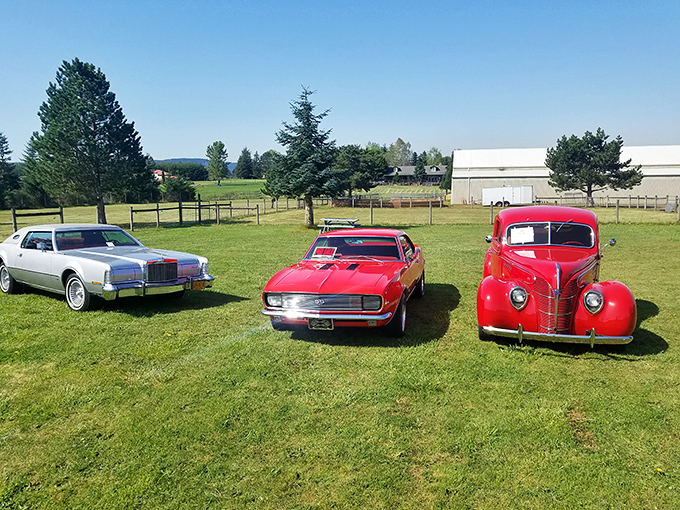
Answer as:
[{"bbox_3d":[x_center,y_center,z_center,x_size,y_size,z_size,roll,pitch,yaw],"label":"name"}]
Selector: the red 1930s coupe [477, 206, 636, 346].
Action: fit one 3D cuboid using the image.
[{"bbox_3d":[3.130,0.102,7.795,1.780,1.700,4.600,2,8,18],"label":"red 1930s coupe"}]

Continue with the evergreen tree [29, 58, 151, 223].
[{"bbox_3d":[-13.559,-6.052,27.757,6.541,8.793,6.541,0,7,0],"label":"evergreen tree"}]

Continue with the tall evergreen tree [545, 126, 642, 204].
[{"bbox_3d":[28.559,-9.764,57.231,10.634,8.624,10.634,0,7,0],"label":"tall evergreen tree"}]

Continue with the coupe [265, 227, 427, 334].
[{"bbox_3d":[0.359,0.265,8.369,1.830,1.300,4.680,2,7,14],"label":"coupe"}]

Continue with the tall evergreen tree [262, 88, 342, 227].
[{"bbox_3d":[-1.618,-5.014,26.580,3.810,7.069,3.810,0,7,0],"label":"tall evergreen tree"}]

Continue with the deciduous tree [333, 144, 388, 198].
[{"bbox_3d":[2.564,-12.890,79.006,8.720,8.250,8.720,0,7,0],"label":"deciduous tree"}]

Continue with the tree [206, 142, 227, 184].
[{"bbox_3d":[-38.037,-28.367,157.678,6.830,13.692,6.830,0,7,0],"label":"tree"}]

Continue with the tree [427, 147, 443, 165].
[{"bbox_3d":[32.607,-31.071,175.490,5.867,12.196,5.867,0,7,0],"label":"tree"}]

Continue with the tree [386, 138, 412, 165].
[{"bbox_3d":[20.526,-32.401,175.320,8.973,14.877,8.973,0,7,0],"label":"tree"}]

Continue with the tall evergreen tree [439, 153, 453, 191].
[{"bbox_3d":[22.555,-17.317,106.672,3.568,8.046,3.568,0,7,0],"label":"tall evergreen tree"}]

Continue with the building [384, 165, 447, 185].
[{"bbox_3d":[21.677,-23.327,151.270,18.953,5.523,11.000,0,7,0],"label":"building"}]

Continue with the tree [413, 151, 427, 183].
[{"bbox_3d":[22.050,-24.085,141.094,3.607,9.404,3.607,0,7,0],"label":"tree"}]

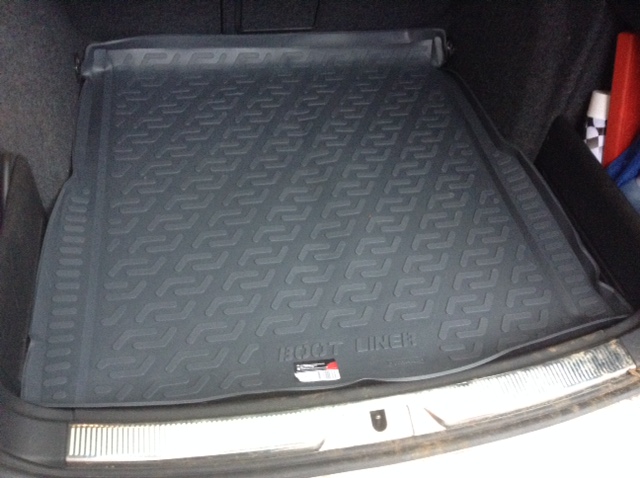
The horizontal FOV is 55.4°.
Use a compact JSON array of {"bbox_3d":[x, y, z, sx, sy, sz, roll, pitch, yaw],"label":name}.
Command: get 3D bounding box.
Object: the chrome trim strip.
[{"bbox_3d":[0.085,0.282,0.990,0.942,0.030,0.110,-6,48,-9],"label":"chrome trim strip"}]

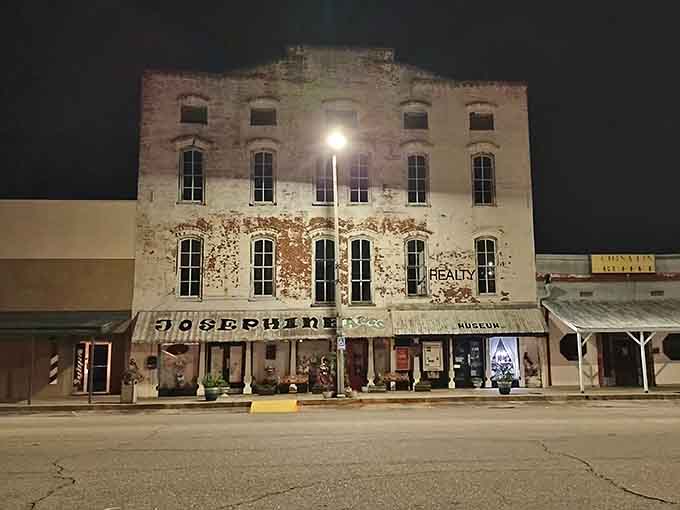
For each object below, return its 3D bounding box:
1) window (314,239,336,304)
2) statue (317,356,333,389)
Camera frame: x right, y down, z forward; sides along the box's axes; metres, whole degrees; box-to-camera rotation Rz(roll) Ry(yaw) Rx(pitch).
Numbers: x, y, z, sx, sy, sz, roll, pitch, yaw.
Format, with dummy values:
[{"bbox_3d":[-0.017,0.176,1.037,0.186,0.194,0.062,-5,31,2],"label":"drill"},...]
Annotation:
[{"bbox_3d":[-0.601,0.696,22.367,0.992,2.799,0.180,0,-8,-5],"label":"window"},{"bbox_3d":[-0.647,4.902,22.126,0.668,1.310,0.500,0,-7,-4],"label":"statue"}]

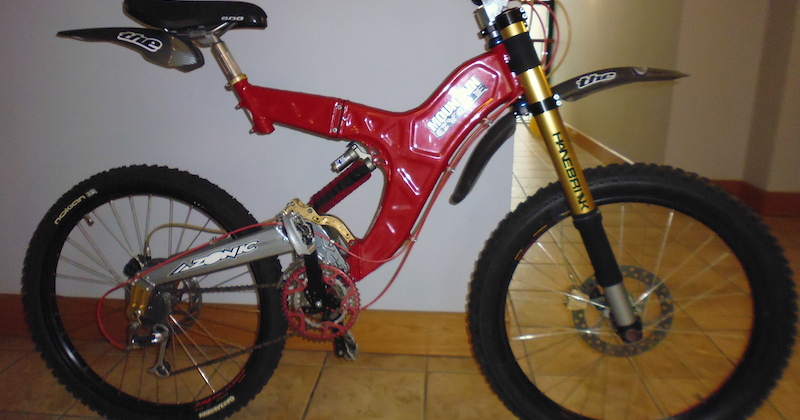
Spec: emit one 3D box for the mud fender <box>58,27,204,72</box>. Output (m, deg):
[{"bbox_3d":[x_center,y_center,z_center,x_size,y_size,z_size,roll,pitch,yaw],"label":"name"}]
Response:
[{"bbox_3d":[-0.580,-0.348,1.204,0.325,0.095,0.120,2,10,5],"label":"mud fender"}]

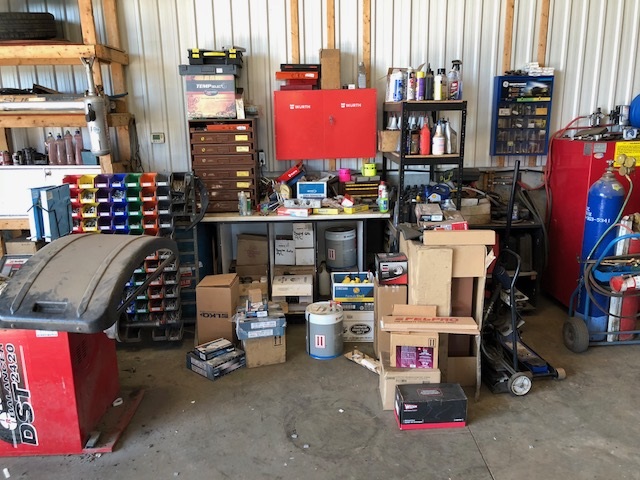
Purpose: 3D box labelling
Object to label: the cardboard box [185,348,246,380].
[{"bbox_3d":[-0.741,0.865,3.717,0.306,0.113,0.287,10,18,40],"label":"cardboard box"}]

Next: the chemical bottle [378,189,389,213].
[{"bbox_3d":[0.519,-0.306,4.167,0.065,0.163,0.065,-1,14,0],"label":"chemical bottle"}]

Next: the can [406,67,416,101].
[{"bbox_3d":[0.671,-1.141,3.785,0.066,0.239,0.066,-1,13,0],"label":"can"}]

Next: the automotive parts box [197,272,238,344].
[{"bbox_3d":[-0.792,0.577,4.131,0.269,0.517,0.280,-1,14,-2],"label":"automotive parts box"}]

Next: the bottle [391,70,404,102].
[{"bbox_3d":[0.607,-1.182,3.981,0.072,0.235,0.072,-1,13,0],"label":"bottle"}]

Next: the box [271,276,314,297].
[{"bbox_3d":[-0.235,0.389,4.425,0.330,0.100,0.260,-1,14,1],"label":"box"}]

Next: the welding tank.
[{"bbox_3d":[2.112,0.098,3.900,0.232,1.340,0.232,-1,14,-1],"label":"welding tank"}]

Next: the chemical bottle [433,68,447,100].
[{"bbox_3d":[0.882,-1.135,3.788,0.075,0.225,0.075,-1,13,0],"label":"chemical bottle"}]

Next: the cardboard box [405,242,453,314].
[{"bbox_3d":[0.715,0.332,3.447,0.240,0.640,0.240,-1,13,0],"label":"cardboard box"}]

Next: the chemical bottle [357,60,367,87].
[{"bbox_3d":[0.397,-1.569,4.921,0.069,0.247,0.069,-1,13,0],"label":"chemical bottle"}]

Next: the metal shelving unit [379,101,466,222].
[{"bbox_3d":[0.822,-0.213,4.314,0.471,1.800,0.772,-2,14,-3],"label":"metal shelving unit"}]

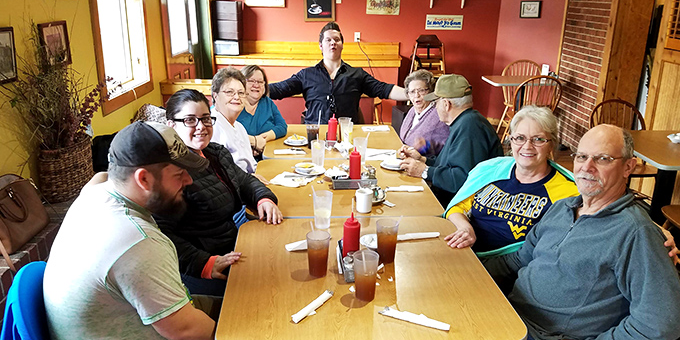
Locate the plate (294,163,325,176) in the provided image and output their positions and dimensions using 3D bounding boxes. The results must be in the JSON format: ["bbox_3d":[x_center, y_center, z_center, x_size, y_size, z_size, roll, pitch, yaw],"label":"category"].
[{"bbox_3d":[-0.171,-0.002,2.924,0.180,0.026,0.180,0,19,-3],"label":"plate"}]

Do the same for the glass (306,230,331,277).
[{"bbox_3d":[-0.073,0.292,1.763,0.081,0.148,0.081,-1,18,-4],"label":"glass"}]

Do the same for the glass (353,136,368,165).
[{"bbox_3d":[0.124,-0.107,3.050,0.085,0.153,0.085,0,19,-3],"label":"glass"}]

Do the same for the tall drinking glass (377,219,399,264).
[{"bbox_3d":[0.177,0.273,1.927,0.085,0.155,0.085,0,19,-3],"label":"tall drinking glass"}]

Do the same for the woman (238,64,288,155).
[{"bbox_3d":[-0.506,-0.138,3.776,0.500,1.240,0.720,-17,25,-42],"label":"woman"}]

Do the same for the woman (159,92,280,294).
[{"bbox_3d":[-0.470,0.351,2.158,0.750,1.350,0.560,9,20,24],"label":"woman"}]

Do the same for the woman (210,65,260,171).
[{"bbox_3d":[-0.477,0.099,2.949,0.740,1.320,0.500,11,21,28],"label":"woman"}]

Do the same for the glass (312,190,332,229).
[{"bbox_3d":[-0.069,0.169,2.139,0.081,0.148,0.081,-1,18,-4],"label":"glass"}]

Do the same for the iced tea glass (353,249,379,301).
[{"bbox_3d":[0.082,0.340,1.623,0.081,0.148,0.081,-1,18,-4],"label":"iced tea glass"}]

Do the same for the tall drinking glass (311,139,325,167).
[{"bbox_3d":[-0.124,-0.092,2.928,0.081,0.148,0.081,-1,18,-4],"label":"tall drinking glass"}]

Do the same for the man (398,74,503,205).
[{"bbox_3d":[0.634,0.096,2.969,0.720,1.270,0.580,2,18,6],"label":"man"}]

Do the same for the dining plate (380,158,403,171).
[{"bbox_3d":[0.331,-0.023,2.911,0.180,0.035,0.180,-1,18,-4],"label":"dining plate"}]

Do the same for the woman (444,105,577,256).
[{"bbox_3d":[0.680,0.408,2.041,0.600,1.260,0.720,18,25,42],"label":"woman"}]

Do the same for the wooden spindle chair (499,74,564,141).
[{"bbox_3d":[2.047,-0.600,5.705,0.500,0.950,0.550,0,19,-3],"label":"wooden spindle chair"}]

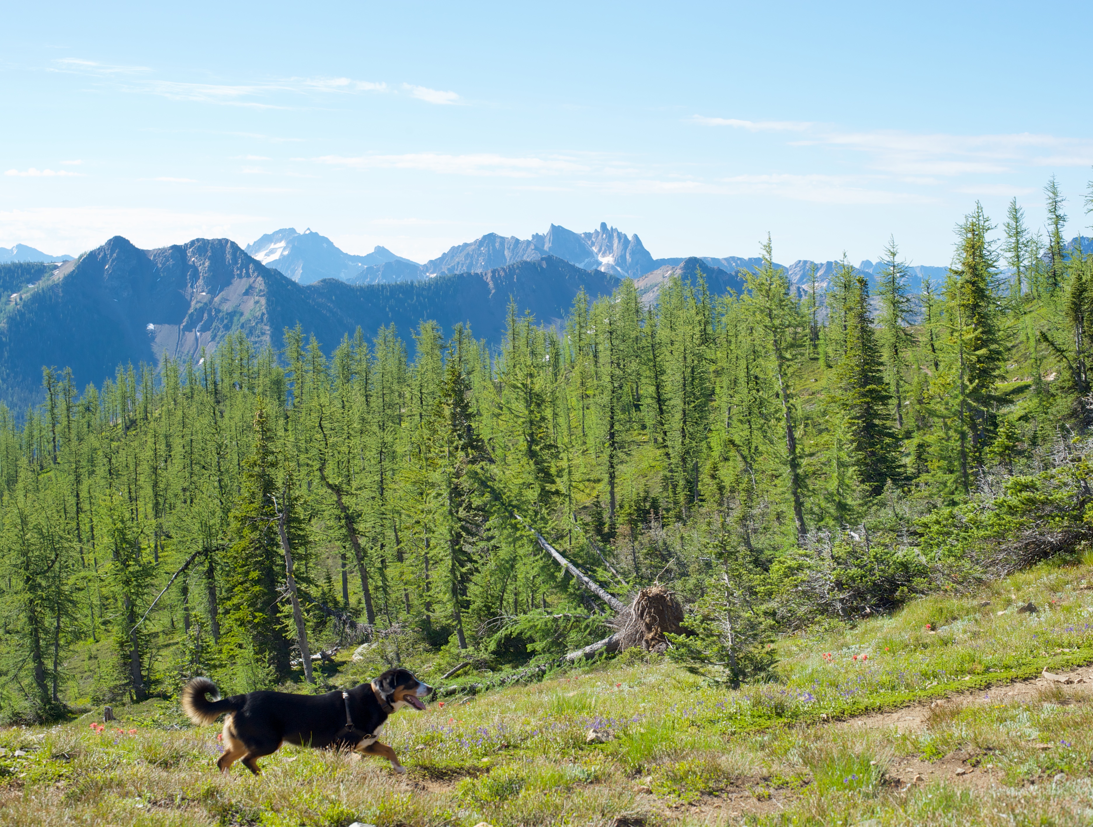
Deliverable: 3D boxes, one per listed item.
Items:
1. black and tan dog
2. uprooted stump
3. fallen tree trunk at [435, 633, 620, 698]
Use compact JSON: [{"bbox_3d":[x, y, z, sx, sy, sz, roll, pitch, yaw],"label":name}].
[{"bbox_3d":[-1.073,1.376,7.700,1.060,0.460,0.280,0,4,-6],"label":"black and tan dog"},{"bbox_3d":[1.319,2.618,22.000,0.780,0.860,0.550,-3,5,-30],"label":"uprooted stump"},{"bbox_3d":[-0.311,3.315,22.650,2.850,0.280,0.280,-18,-3,23],"label":"fallen tree trunk"}]

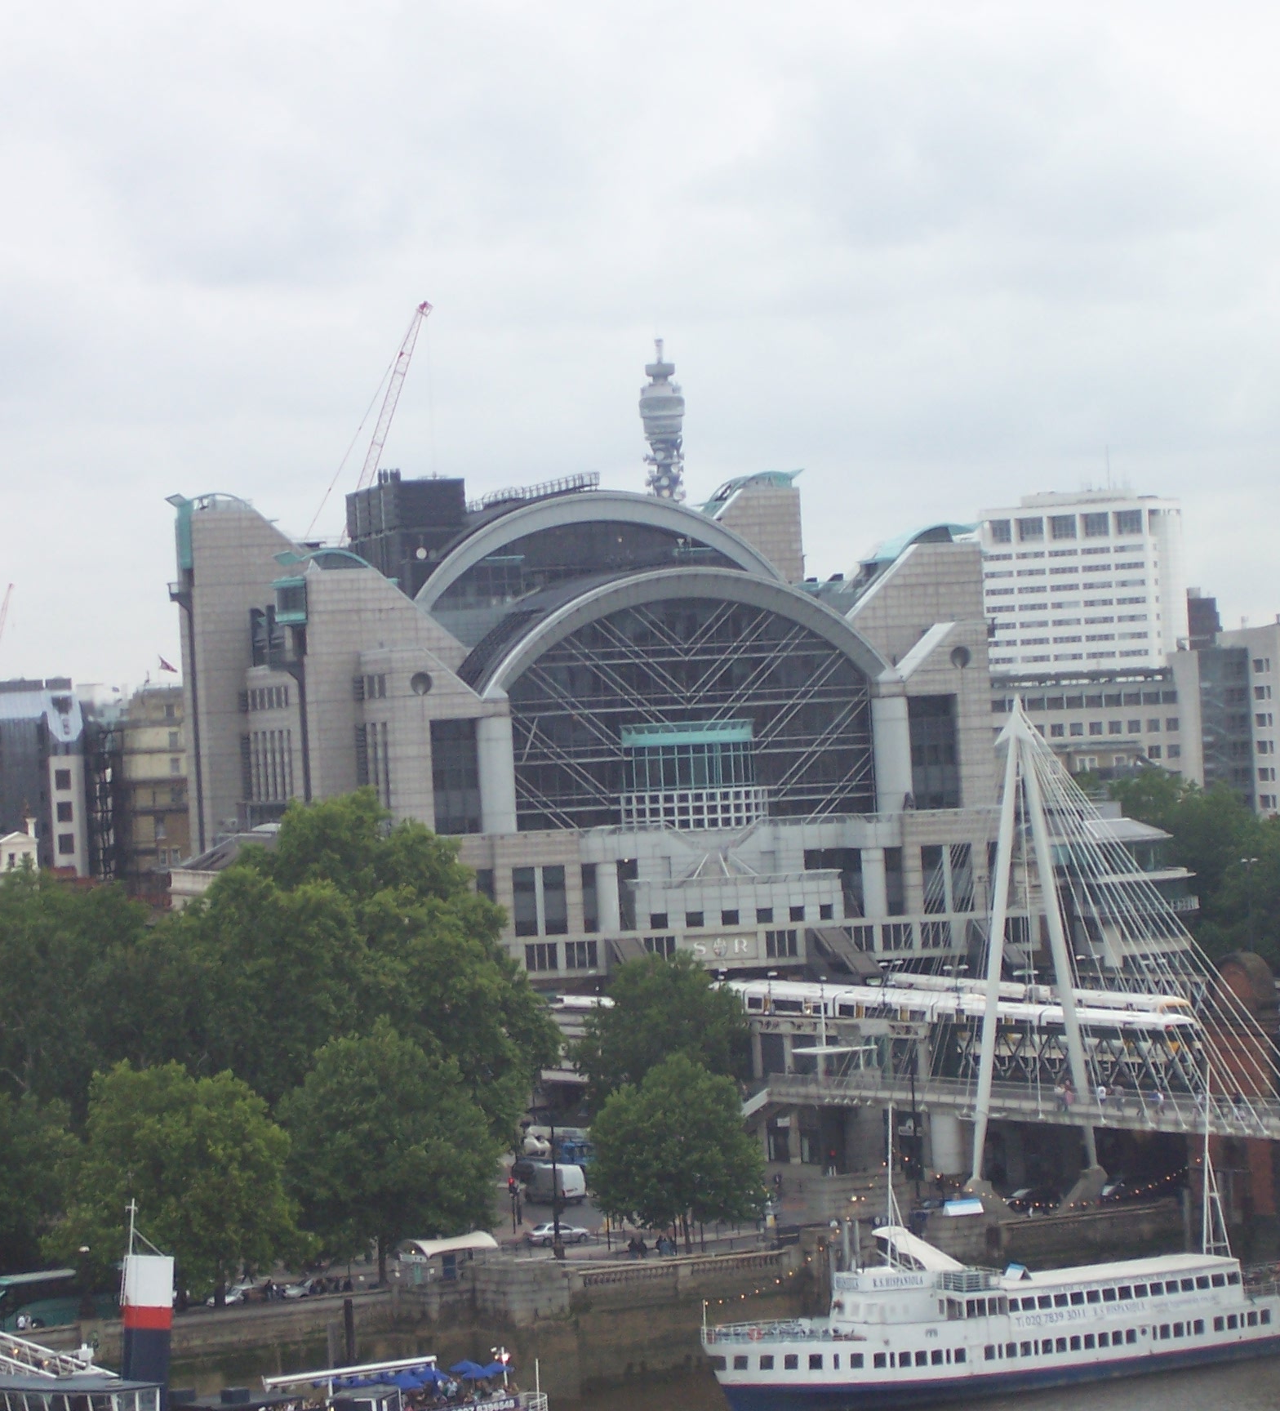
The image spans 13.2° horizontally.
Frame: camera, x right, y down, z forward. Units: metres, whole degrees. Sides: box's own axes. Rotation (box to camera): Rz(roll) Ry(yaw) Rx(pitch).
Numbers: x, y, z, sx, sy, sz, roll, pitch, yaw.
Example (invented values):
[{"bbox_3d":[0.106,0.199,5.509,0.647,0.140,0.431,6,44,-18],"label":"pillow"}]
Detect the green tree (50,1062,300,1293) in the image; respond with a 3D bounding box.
[{"bbox_3d":[-23.160,24.110,276.000,12.400,12.700,12.200,-3,-1,0],"label":"green tree"}]

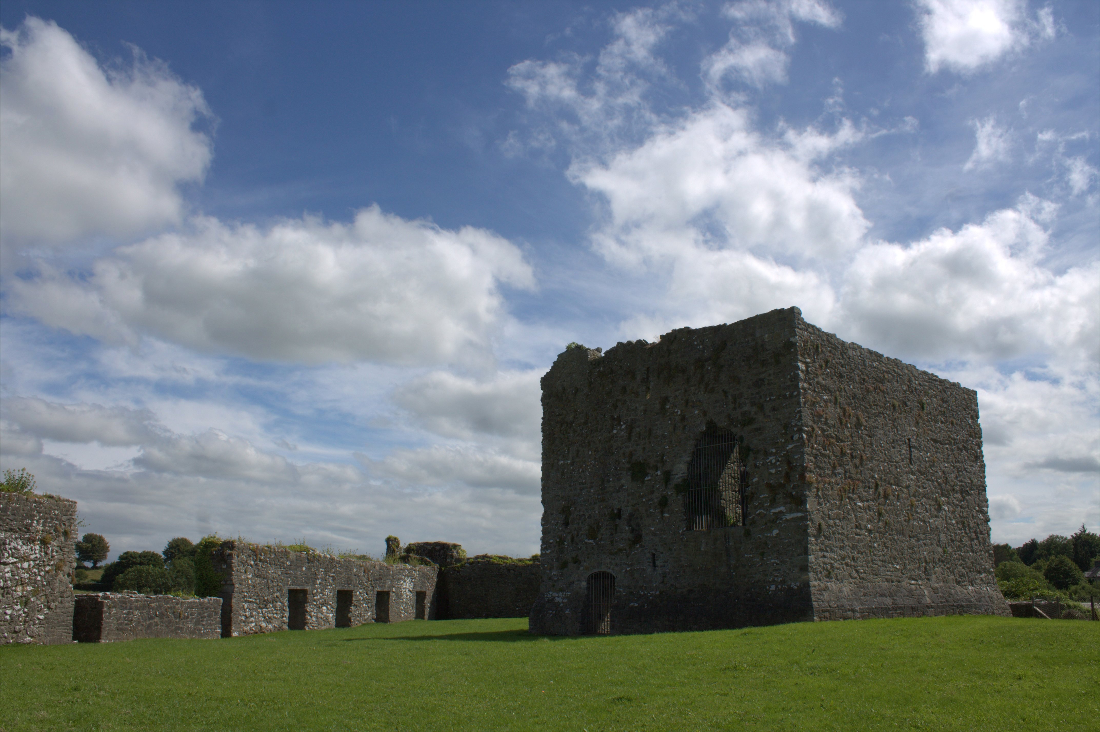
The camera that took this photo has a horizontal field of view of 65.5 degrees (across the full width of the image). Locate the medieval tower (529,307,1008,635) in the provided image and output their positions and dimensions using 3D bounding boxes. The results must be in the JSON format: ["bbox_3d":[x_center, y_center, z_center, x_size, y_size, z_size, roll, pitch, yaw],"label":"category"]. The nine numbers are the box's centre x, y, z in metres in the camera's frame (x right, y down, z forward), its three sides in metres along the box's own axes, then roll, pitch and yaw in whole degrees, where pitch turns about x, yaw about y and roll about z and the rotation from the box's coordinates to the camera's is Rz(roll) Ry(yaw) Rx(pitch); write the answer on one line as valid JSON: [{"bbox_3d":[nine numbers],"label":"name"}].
[{"bbox_3d":[8.650,5.589,34.587,14.500,10.114,12.150,14,-20,-41],"label":"medieval tower"}]

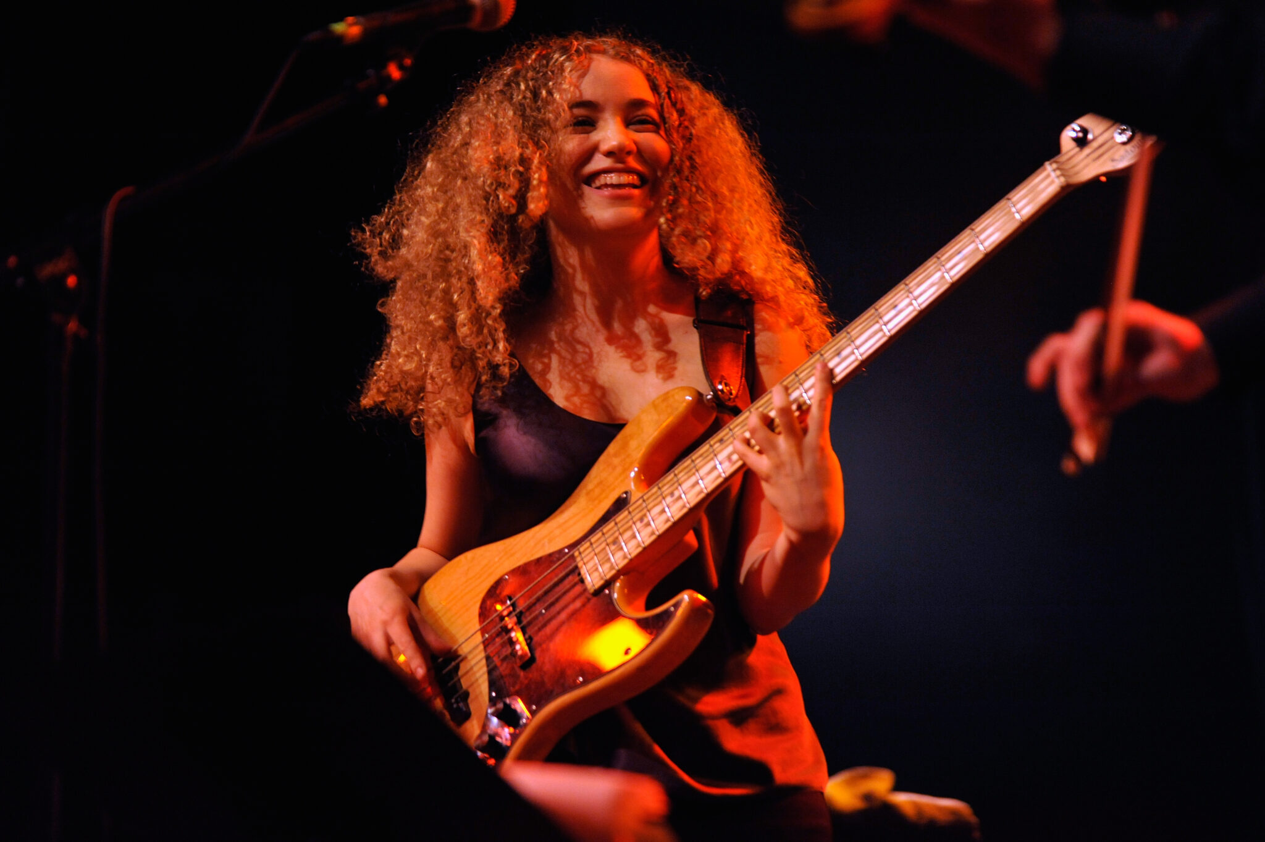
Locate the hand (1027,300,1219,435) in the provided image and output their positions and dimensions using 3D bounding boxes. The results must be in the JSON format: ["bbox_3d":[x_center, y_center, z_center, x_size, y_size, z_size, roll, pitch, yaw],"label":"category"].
[{"bbox_3d":[0.380,-0.041,3.050,0.150,0.105,0.095,2,-8,-11],"label":"hand"}]

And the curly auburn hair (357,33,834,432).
[{"bbox_3d":[-0.038,-0.196,4.090,0.470,0.400,0.330,1,-8,-9],"label":"curly auburn hair"}]

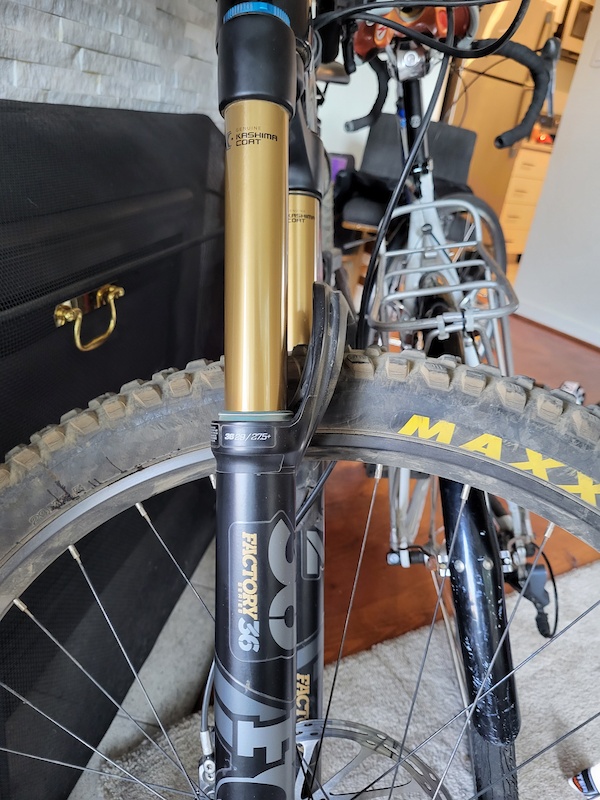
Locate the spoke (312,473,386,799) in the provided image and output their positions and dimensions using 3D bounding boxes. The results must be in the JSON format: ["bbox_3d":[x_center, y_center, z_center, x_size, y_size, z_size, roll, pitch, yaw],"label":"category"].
[{"bbox_3d":[0.022,0.181,0.386,0.004,0.284,0.004,12,-6,8],"label":"spoke"}]

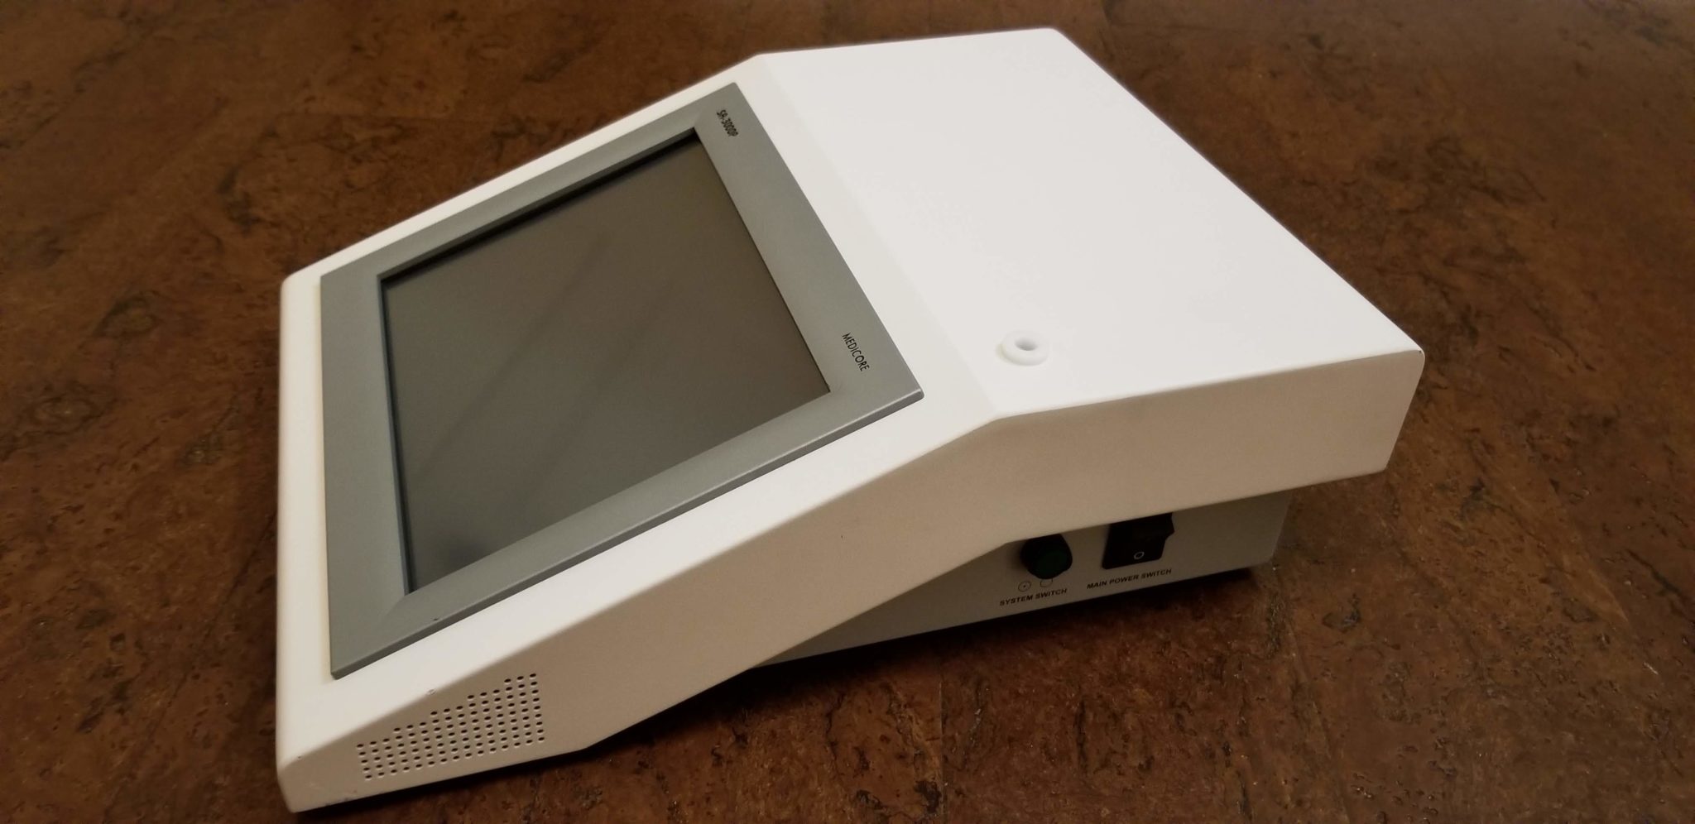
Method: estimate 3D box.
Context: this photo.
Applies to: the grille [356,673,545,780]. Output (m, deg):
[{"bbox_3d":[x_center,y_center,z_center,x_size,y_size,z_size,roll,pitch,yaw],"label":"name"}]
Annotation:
[{"bbox_3d":[-0.136,0.106,0.387,0.060,0.040,0.005,-9,43,-19],"label":"grille"}]

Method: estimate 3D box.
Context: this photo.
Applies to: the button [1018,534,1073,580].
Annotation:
[{"bbox_3d":[0.082,0.059,0.463,0.019,0.019,0.010,-9,43,-19],"label":"button"}]

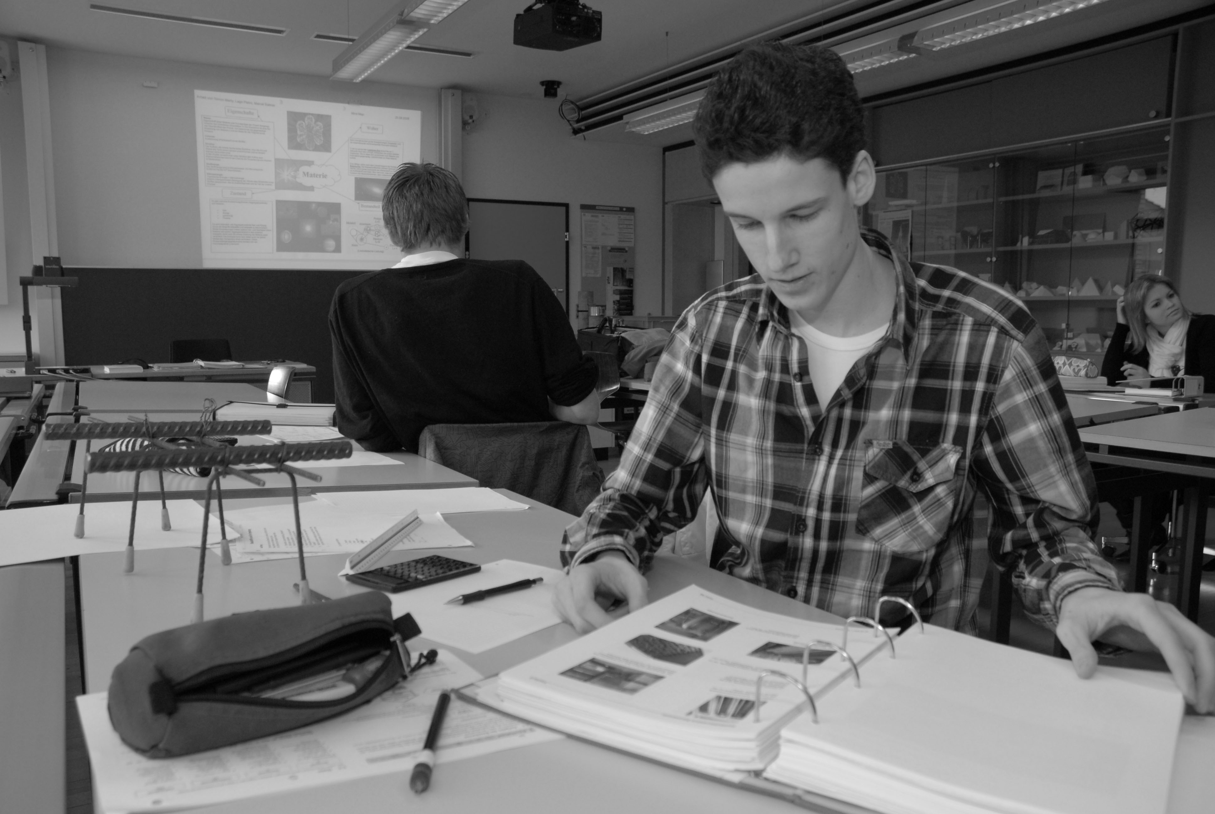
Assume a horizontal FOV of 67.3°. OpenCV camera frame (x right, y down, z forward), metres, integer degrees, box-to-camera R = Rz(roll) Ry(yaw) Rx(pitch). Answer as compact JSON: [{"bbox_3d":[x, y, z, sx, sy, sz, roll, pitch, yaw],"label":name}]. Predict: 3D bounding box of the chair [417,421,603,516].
[{"bbox_3d":[-0.278,0.415,2.368,0.430,0.800,0.500,-2,6,-13],"label":"chair"}]

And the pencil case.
[{"bbox_3d":[-0.243,0.190,0.668,0.088,0.078,0.205,7,6,40],"label":"pencil case"}]

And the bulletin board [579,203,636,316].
[{"bbox_3d":[0.001,-1.394,8.792,0.610,1.060,0.020,-4,7,-30],"label":"bulletin board"}]

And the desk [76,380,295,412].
[{"bbox_3d":[-1.600,0.317,3.468,0.700,0.770,1.310,-4,7,-29],"label":"desk"}]

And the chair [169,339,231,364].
[{"bbox_3d":[-2.654,-0.007,6.056,0.460,0.870,0.500,-4,7,-30],"label":"chair"}]

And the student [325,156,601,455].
[{"bbox_3d":[-0.400,0.106,2.445,0.620,1.400,0.750,-2,6,-12],"label":"student"}]

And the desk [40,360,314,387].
[{"bbox_3d":[-2.272,0.171,4.920,1.270,0.756,0.800,-4,7,-30],"label":"desk"}]

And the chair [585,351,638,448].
[{"bbox_3d":[0.141,0.140,4.672,0.500,0.850,0.420,-4,7,-30],"label":"chair"}]

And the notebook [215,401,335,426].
[{"bbox_3d":[-0.967,0.012,2.677,0.310,0.056,0.280,2,4,-18],"label":"notebook"}]

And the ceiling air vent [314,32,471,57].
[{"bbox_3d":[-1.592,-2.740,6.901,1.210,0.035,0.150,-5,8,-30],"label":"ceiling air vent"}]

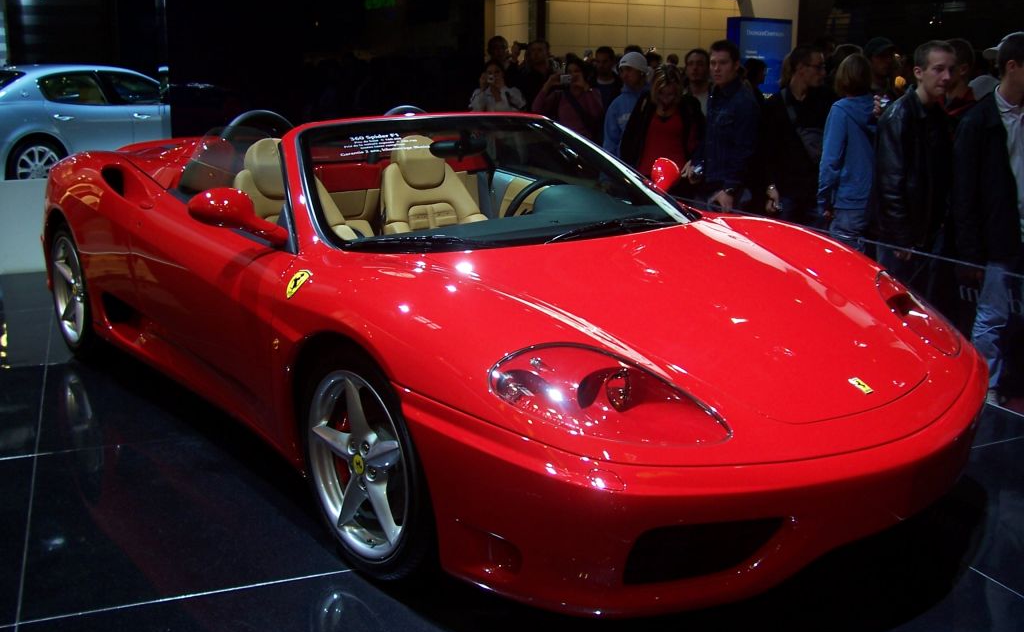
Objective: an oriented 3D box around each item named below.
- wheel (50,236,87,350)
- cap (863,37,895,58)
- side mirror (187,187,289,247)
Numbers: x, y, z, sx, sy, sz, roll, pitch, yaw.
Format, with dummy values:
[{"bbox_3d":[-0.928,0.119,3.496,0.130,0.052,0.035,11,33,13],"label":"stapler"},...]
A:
[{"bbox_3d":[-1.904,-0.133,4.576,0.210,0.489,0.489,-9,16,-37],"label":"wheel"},{"bbox_3d":[2.268,-1.655,6.200,0.260,0.135,0.180,11,16,36],"label":"cap"},{"bbox_3d":[-0.815,-0.288,2.953,0.260,0.195,0.230,-9,16,-37],"label":"side mirror"}]

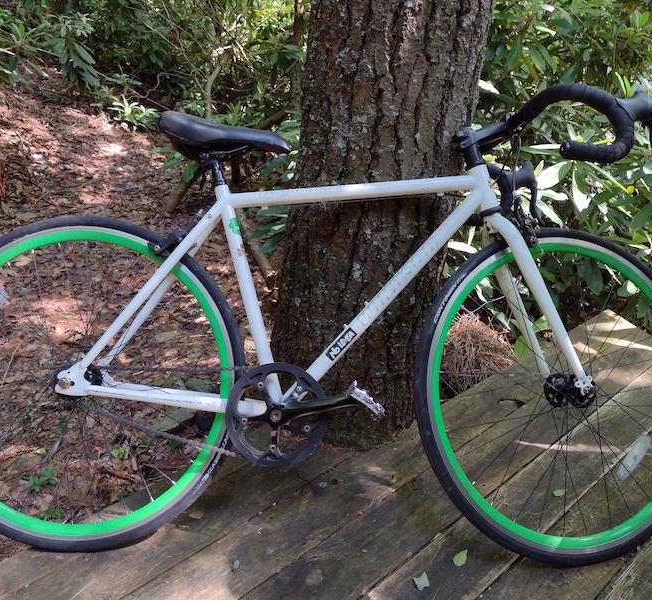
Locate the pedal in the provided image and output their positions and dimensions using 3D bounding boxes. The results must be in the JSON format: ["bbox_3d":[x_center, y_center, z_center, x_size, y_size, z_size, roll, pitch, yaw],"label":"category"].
[{"bbox_3d":[0.072,0.184,1.135,0.077,0.030,0.090,38,-3,3],"label":"pedal"}]

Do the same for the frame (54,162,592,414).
[{"bbox_3d":[0.003,-0.024,1.281,1.053,0.533,0.146,1,-4,0],"label":"frame"}]

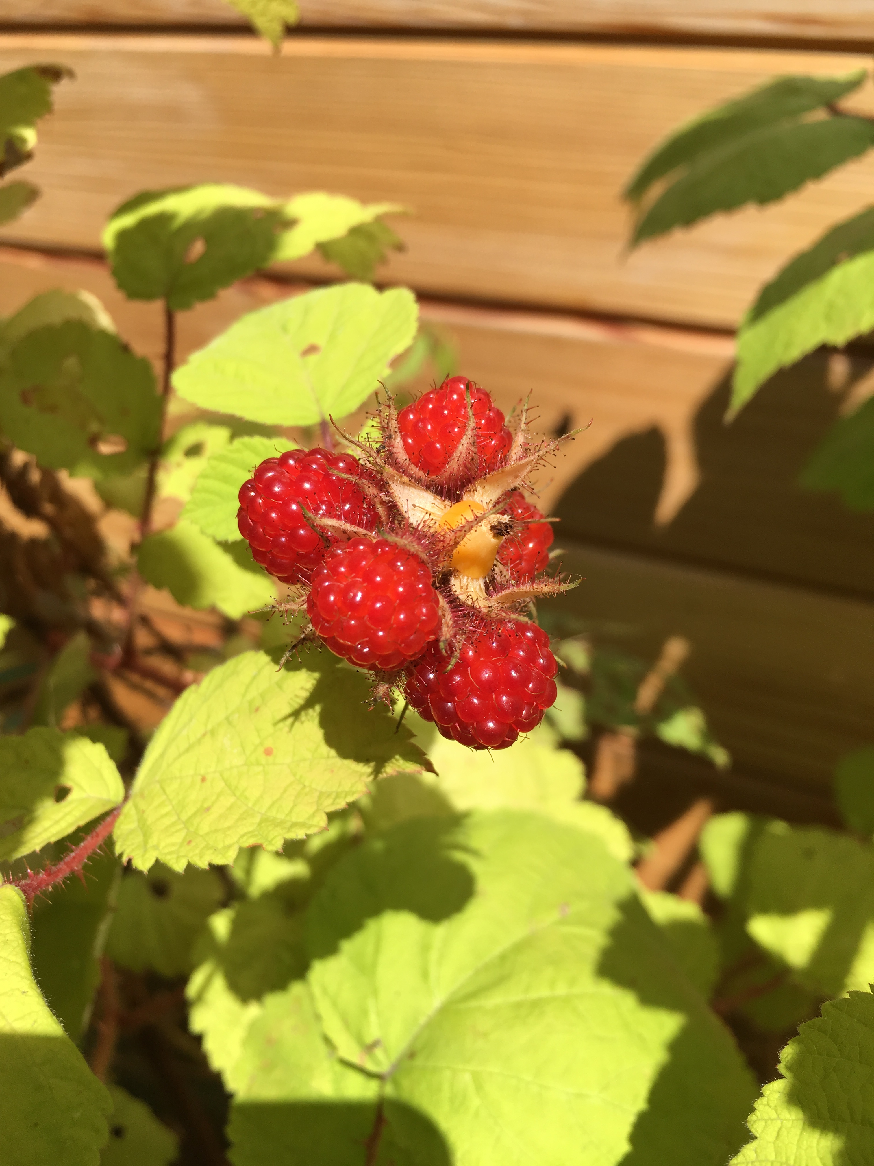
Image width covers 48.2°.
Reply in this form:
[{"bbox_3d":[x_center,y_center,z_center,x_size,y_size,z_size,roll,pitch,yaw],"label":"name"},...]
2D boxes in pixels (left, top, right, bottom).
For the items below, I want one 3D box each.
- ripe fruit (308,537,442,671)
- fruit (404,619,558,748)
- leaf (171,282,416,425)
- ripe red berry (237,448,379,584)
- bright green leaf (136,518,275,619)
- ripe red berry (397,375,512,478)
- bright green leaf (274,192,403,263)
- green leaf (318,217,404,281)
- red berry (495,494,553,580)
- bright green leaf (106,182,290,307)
[{"bbox_3d":[-0.008,0.003,0.120,0.016,0.016,0.015,41,27,0],"label":"ripe fruit"},{"bbox_3d":[0.005,0.013,0.122,0.017,0.017,0.015,-25,59,0],"label":"fruit"},{"bbox_3d":[-0.024,-0.039,0.168,0.040,0.007,0.036,-12,44,-5],"label":"leaf"},{"bbox_3d":[-0.016,-0.009,0.126,0.017,0.017,0.017,7,0,-22],"label":"ripe red berry"},{"bbox_3d":[-0.044,-0.003,0.185,0.026,0.007,0.022,31,44,-12],"label":"bright green leaf"},{"bbox_3d":[0.003,-0.020,0.129,0.015,0.015,0.015,3,13,0],"label":"ripe red berry"},{"bbox_3d":[-0.021,-0.075,0.205,0.026,0.007,0.022,3,53,-7],"label":"bright green leaf"},{"bbox_3d":[-0.016,-0.072,0.210,0.018,0.006,0.016,3,64,-6],"label":"green leaf"},{"bbox_3d":[0.010,-0.006,0.134,0.012,0.012,0.012,0,0,-24],"label":"red berry"},{"bbox_3d":[-0.047,-0.065,0.190,0.034,0.008,0.032,5,55,-16],"label":"bright green leaf"}]

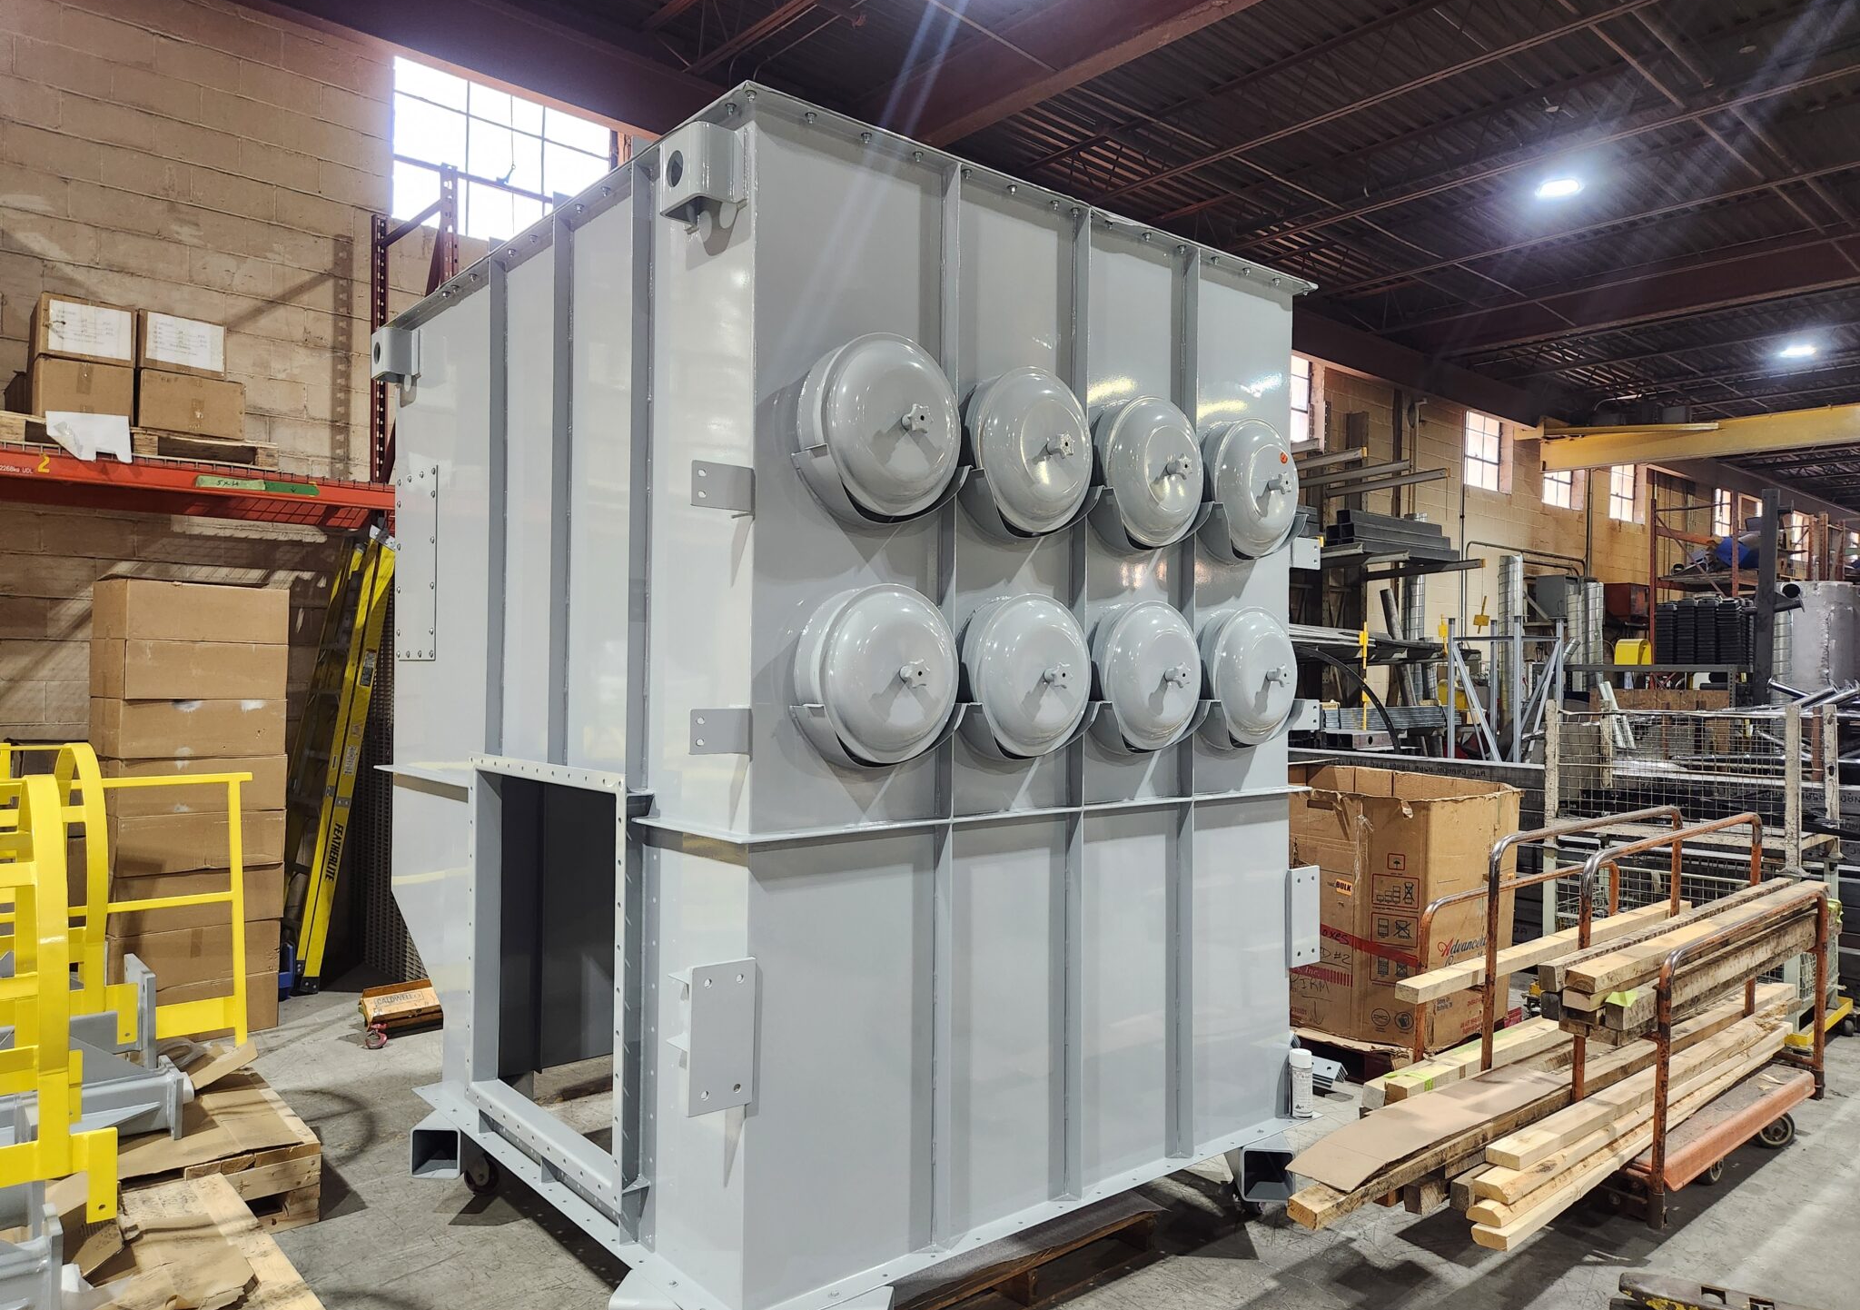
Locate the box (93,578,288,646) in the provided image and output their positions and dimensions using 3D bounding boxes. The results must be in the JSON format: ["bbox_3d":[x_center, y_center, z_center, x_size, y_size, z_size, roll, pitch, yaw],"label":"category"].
[{"bbox_3d":[-3.296,-0.178,5.524,0.485,0.248,0.638,0,-1,42],"label":"box"}]

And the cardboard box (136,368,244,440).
[{"bbox_3d":[-3.350,-1.087,5.530,0.400,0.250,0.400,1,-1,-44],"label":"cardboard box"}]

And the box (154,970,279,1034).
[{"bbox_3d":[-3.336,1.555,5.520,0.485,0.248,0.638,0,-1,45],"label":"box"}]

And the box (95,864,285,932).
[{"bbox_3d":[-3.316,1.060,5.543,0.638,0.248,0.485,1,-1,-43],"label":"box"}]

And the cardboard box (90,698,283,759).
[{"bbox_3d":[-3.306,0.317,5.514,0.485,0.248,0.638,0,-1,43],"label":"cardboard box"}]

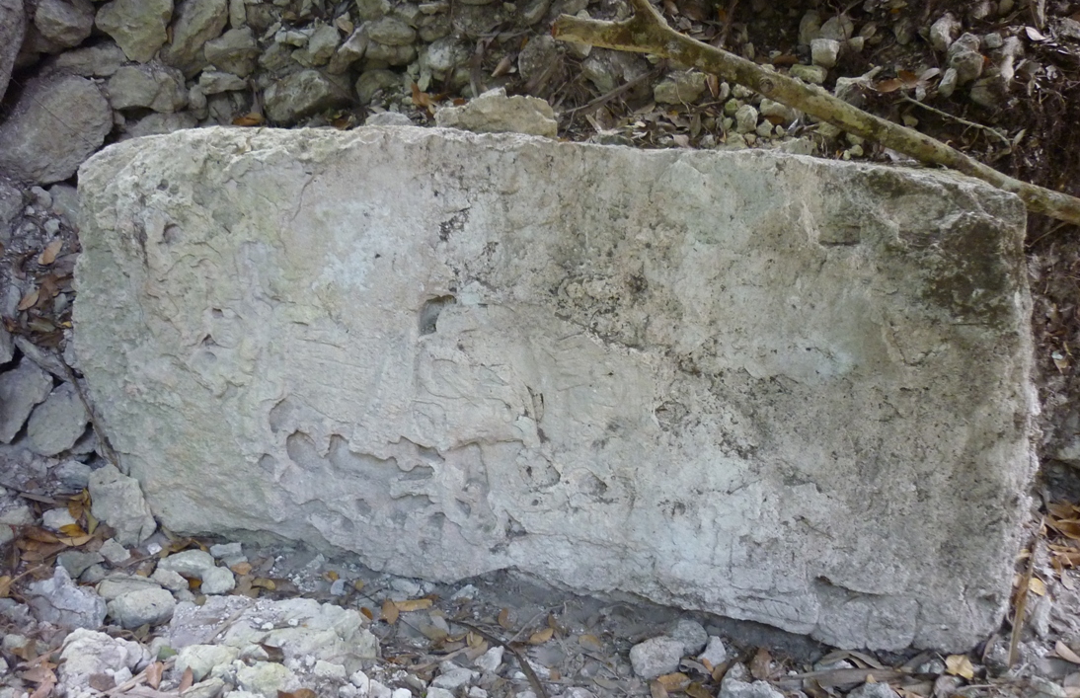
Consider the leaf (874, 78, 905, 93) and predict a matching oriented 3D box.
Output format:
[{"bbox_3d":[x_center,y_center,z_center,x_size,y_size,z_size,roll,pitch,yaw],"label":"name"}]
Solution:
[{"bbox_3d":[0.899,-0.679,2.650,0.069,0.012,0.032,-14,61,4],"label":"leaf"}]

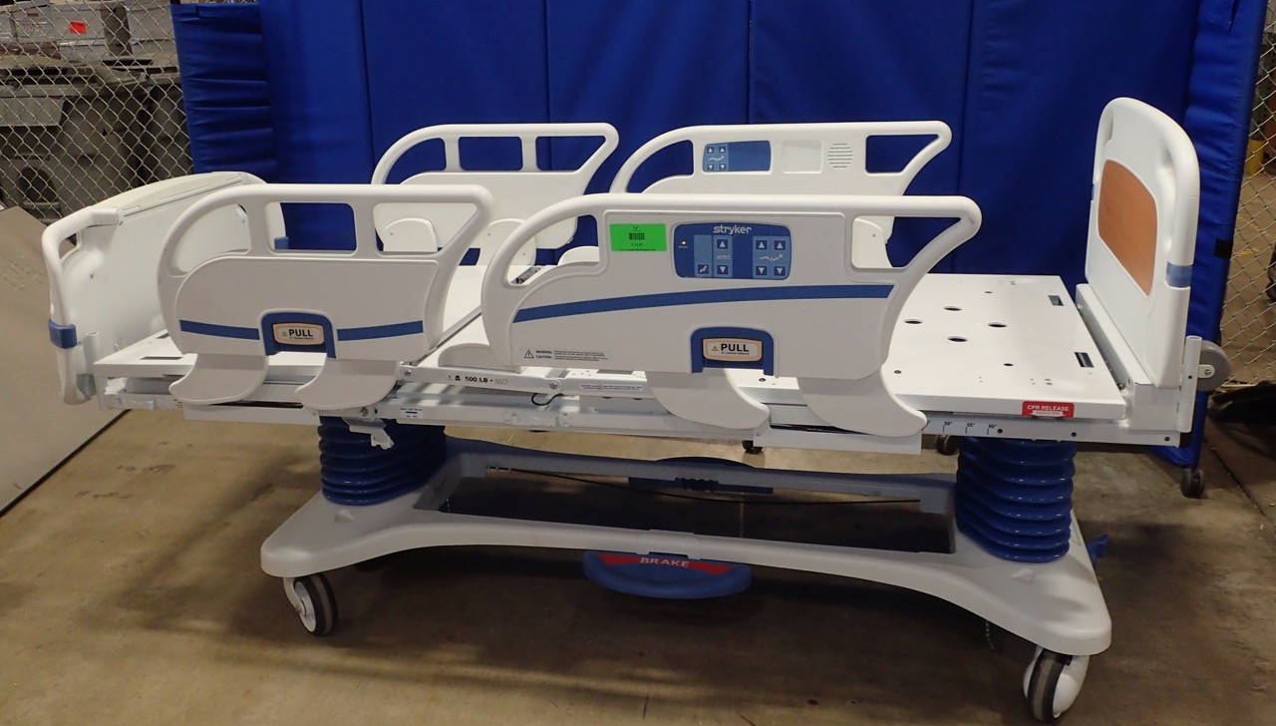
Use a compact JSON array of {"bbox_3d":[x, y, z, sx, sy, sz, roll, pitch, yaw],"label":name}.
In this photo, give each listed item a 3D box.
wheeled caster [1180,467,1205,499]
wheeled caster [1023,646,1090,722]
[{"bbox_3d":[1.577,0.333,3.137,0.066,0.092,0.080,8,21,27],"label":"wheeled caster"},{"bbox_3d":[0.835,0.631,2.227,0.085,0.166,0.165,11,23,35],"label":"wheeled caster"}]

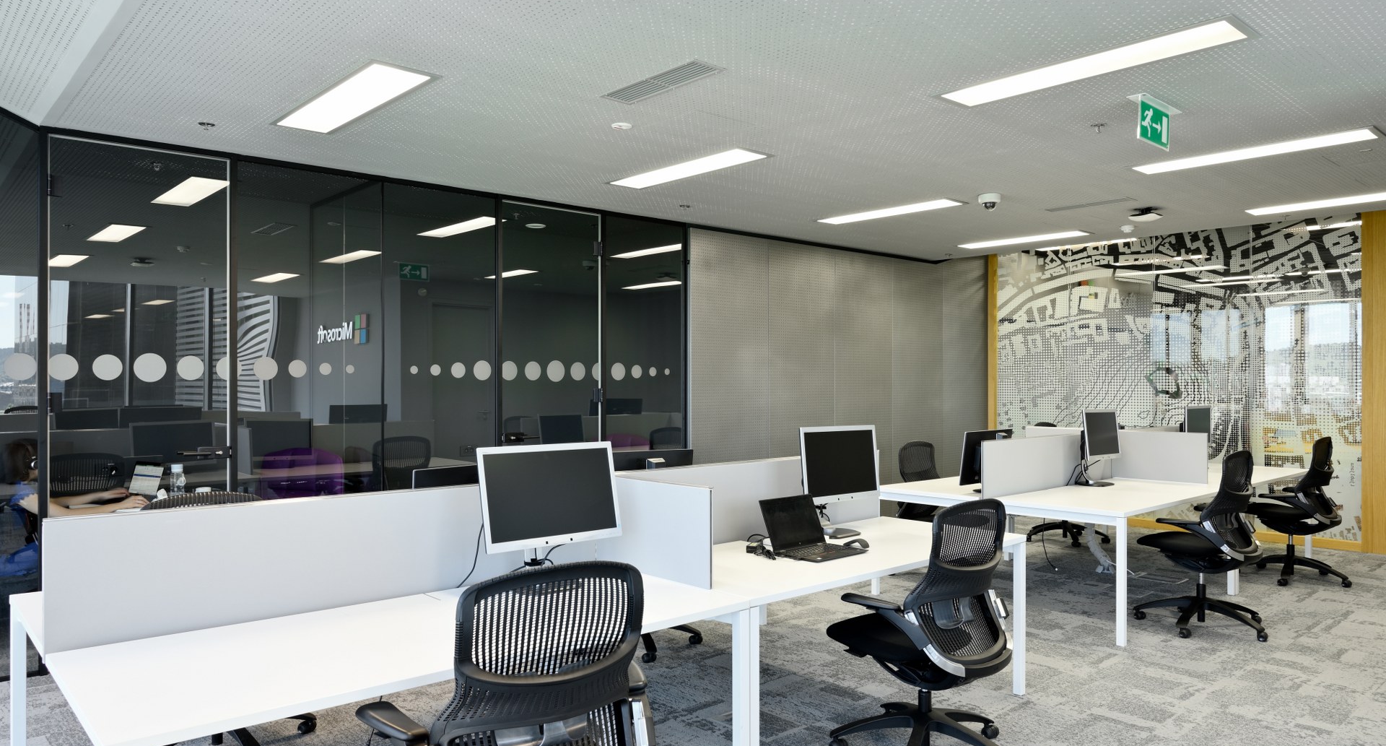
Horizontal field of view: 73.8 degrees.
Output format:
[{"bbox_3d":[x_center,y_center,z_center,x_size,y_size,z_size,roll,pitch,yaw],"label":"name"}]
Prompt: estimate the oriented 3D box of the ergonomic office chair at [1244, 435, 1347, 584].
[{"bbox_3d":[4.370,0.972,6.690,0.700,1.040,0.700,0,0,-41],"label":"ergonomic office chair"}]

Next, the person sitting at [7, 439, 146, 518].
[{"bbox_3d":[-3.490,0.925,5.130,0.800,1.120,0.500,0,0,-45],"label":"person sitting"}]

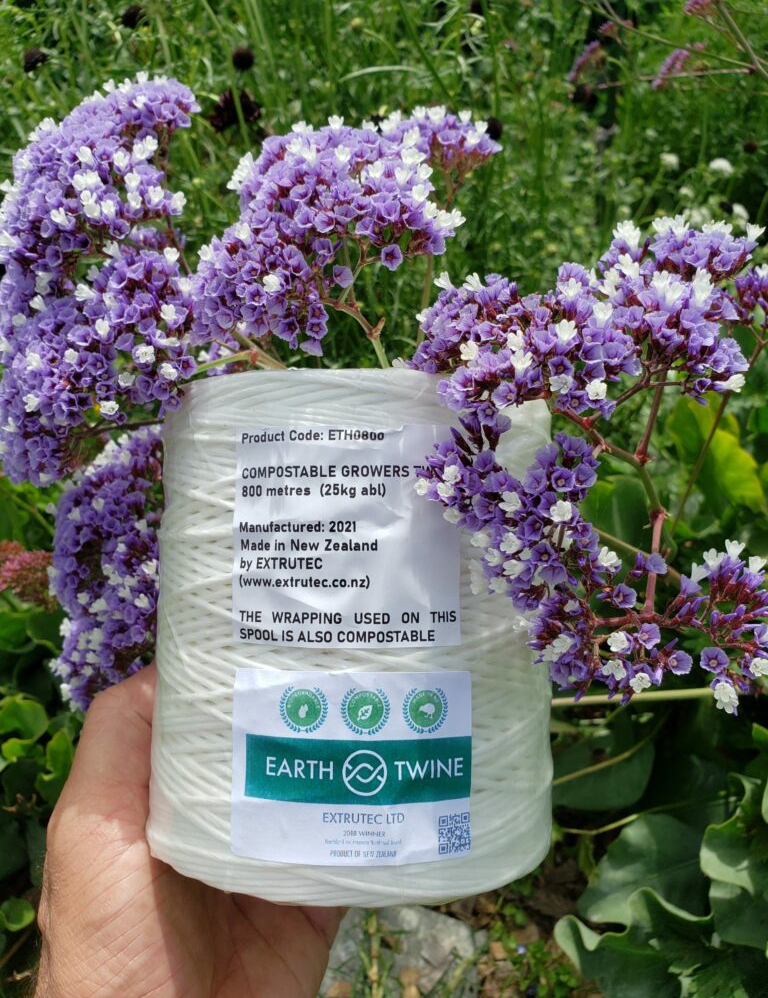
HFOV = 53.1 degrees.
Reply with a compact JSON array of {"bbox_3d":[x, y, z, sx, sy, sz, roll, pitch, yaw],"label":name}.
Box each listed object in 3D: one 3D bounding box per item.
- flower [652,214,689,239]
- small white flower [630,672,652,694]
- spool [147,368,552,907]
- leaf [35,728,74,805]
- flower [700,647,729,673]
[{"bbox_3d":[0.091,-0.087,0.245,0.011,0.009,0.009,0,22,0],"label":"flower"},{"bbox_3d":[0.102,0.073,0.306,0.009,0.009,0.007,10,6,15],"label":"small white flower"},{"bbox_3d":[-0.009,0.040,0.267,0.133,0.143,0.133,2,-5,-2],"label":"spool"},{"bbox_3d":[-0.256,0.209,0.600,0.036,0.020,0.062,-5,70,-8],"label":"leaf"},{"bbox_3d":[0.132,0.065,0.308,0.011,0.011,0.008,18,-5,26],"label":"flower"}]

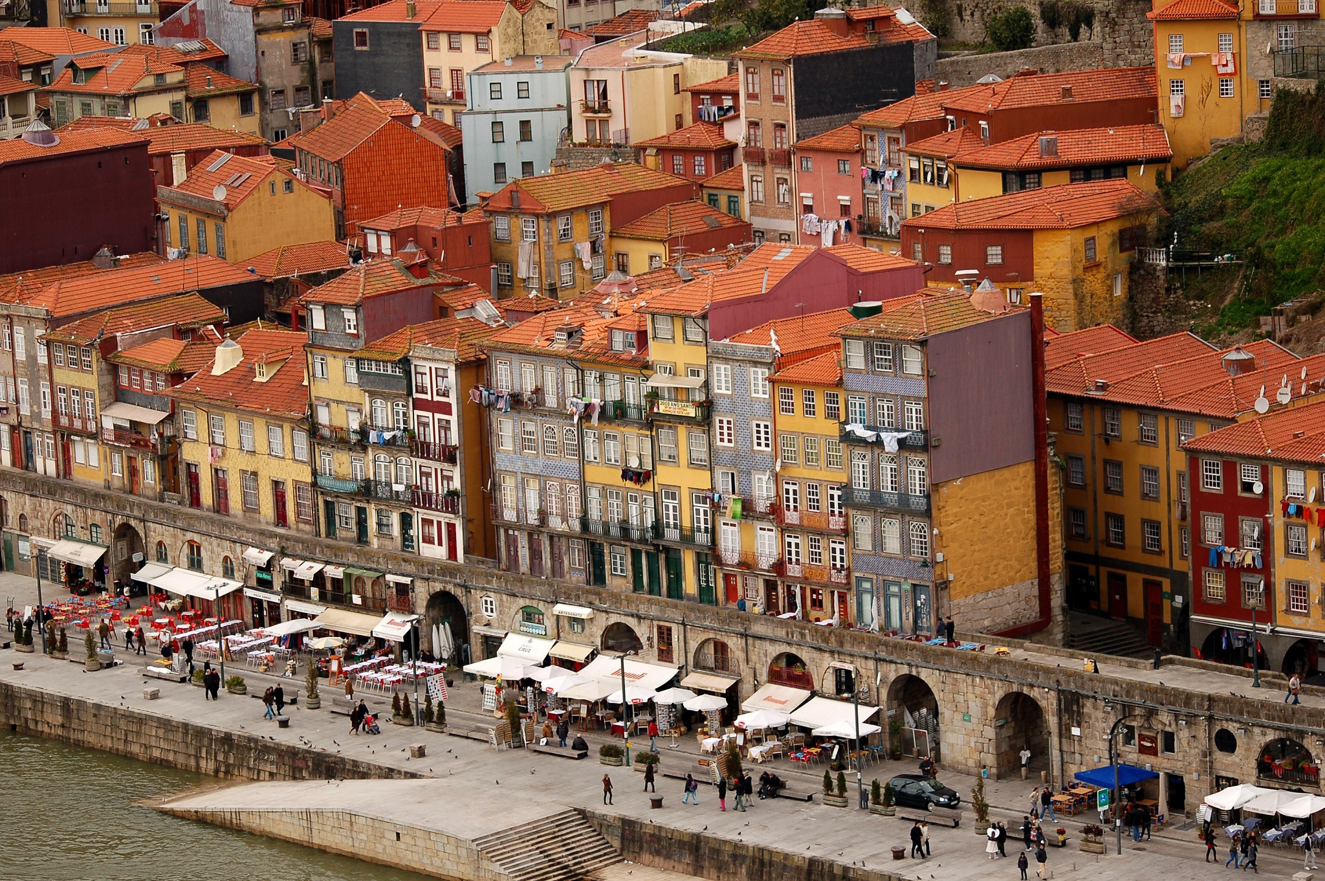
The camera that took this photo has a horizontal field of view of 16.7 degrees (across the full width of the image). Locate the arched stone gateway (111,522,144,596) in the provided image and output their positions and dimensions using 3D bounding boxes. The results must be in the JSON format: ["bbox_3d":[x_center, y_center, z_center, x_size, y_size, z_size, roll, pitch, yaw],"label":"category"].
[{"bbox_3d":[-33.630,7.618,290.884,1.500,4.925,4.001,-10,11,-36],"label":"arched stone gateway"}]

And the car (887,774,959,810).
[{"bbox_3d":[12.941,17.500,225.069,3.900,1.465,1.650,6,14,40],"label":"car"}]

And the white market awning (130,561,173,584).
[{"bbox_3d":[-32.493,8.403,287.025,1.450,0.850,3.196,-10,11,-36],"label":"white market awning"}]

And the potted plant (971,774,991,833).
[{"bbox_3d":[15.541,17.650,219.986,0.850,2.903,0.850,-3,9,0],"label":"potted plant"}]

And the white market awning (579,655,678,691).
[{"bbox_3d":[-1.899,12.637,246.224,1.788,0.822,6.256,-13,15,-43],"label":"white market awning"}]

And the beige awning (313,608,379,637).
[{"bbox_3d":[-18.223,10.571,262.905,1.094,0.830,5.605,-11,13,-38],"label":"beige awning"}]

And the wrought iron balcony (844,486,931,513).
[{"bbox_3d":[11.704,3.110,236.206,5.523,1.030,0.550,7,14,40],"label":"wrought iron balcony"}]

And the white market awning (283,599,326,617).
[{"bbox_3d":[-21.740,10.204,274.358,0.500,0.600,3.967,-11,12,-41],"label":"white market awning"}]

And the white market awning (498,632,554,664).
[{"bbox_3d":[-7.592,11.601,252.284,3.770,1.130,1.040,7,14,43],"label":"white market awning"}]

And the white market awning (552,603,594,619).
[{"bbox_3d":[-4.930,9.461,249.604,2.820,0.488,0.381,8,15,45],"label":"white market awning"}]

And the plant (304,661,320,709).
[{"bbox_3d":[-19.822,13.779,255.714,0.850,2.644,0.850,-3,9,0],"label":"plant"}]

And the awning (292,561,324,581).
[{"bbox_3d":[-20.648,7.671,264.805,0.898,0.712,1.827,-13,15,-42],"label":"awning"}]

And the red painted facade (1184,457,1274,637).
[{"bbox_3d":[28.942,5.107,228.806,0.600,8.351,5.397,-11,12,-42],"label":"red painted facade"}]

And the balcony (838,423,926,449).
[{"bbox_3d":[11.537,-0.229,235.608,5.530,1.000,0.550,7,15,41],"label":"balcony"}]

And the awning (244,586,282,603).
[{"bbox_3d":[-23.785,9.194,269.135,0.350,0.580,3.551,-13,15,-41],"label":"awning"}]

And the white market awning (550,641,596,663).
[{"bbox_3d":[-4.978,11.659,249.161,0.811,0.700,2.814,-13,15,-43],"label":"white market awning"}]

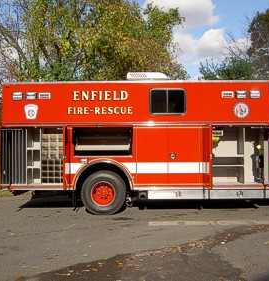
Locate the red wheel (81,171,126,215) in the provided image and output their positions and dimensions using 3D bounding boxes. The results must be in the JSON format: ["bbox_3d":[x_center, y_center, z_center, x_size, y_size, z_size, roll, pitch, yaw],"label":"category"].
[{"bbox_3d":[-0.748,1.274,9.100,1.070,1.070,0.310,0,-1,0],"label":"red wheel"}]

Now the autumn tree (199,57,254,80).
[{"bbox_3d":[6.436,-1.554,25.039,4.000,7.300,4.000,0,-1,0],"label":"autumn tree"}]

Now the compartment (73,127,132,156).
[{"bbox_3d":[-0.764,0.037,9.240,1.420,0.730,0.620,0,-1,0],"label":"compartment"}]

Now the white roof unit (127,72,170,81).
[{"bbox_3d":[0.353,-1.617,10.184,1.140,0.340,0.750,0,-1,0],"label":"white roof unit"}]

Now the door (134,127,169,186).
[{"bbox_3d":[0.429,0.388,8.930,0.770,1.450,0.060,0,-1,0],"label":"door"}]

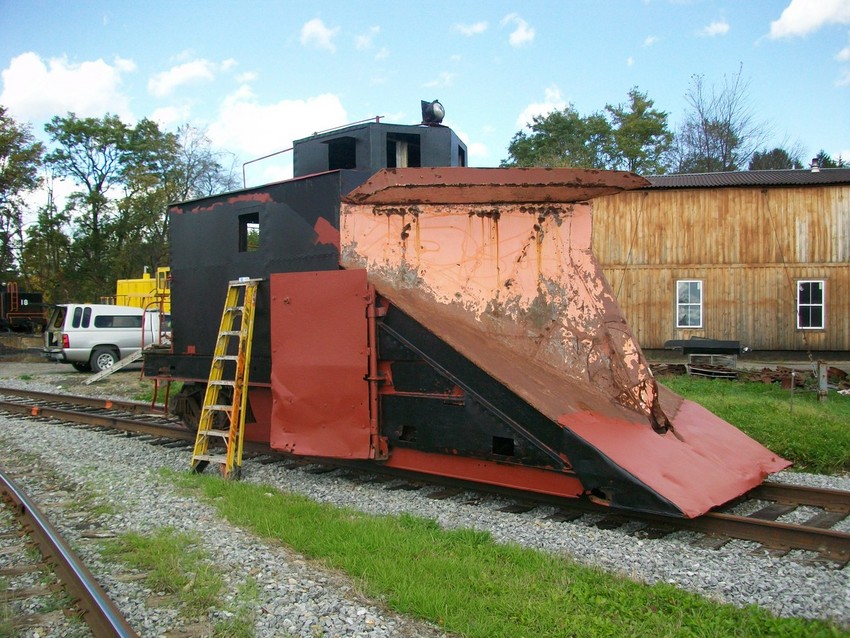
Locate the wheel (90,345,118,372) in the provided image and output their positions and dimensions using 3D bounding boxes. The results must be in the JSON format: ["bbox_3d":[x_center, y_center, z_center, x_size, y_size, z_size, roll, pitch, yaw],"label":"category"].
[{"bbox_3d":[-9.044,1.181,22.200,0.770,0.770,0.260,-1,0,-39],"label":"wheel"}]

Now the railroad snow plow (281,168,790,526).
[{"bbox_3d":[0.997,-0.072,8.628,5.036,3.320,2.850,-1,0,41],"label":"railroad snow plow"}]

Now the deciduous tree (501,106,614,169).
[{"bbox_3d":[8.100,-5.800,48.000,7.200,14.300,7.200,-1,0,0],"label":"deciduous tree"}]

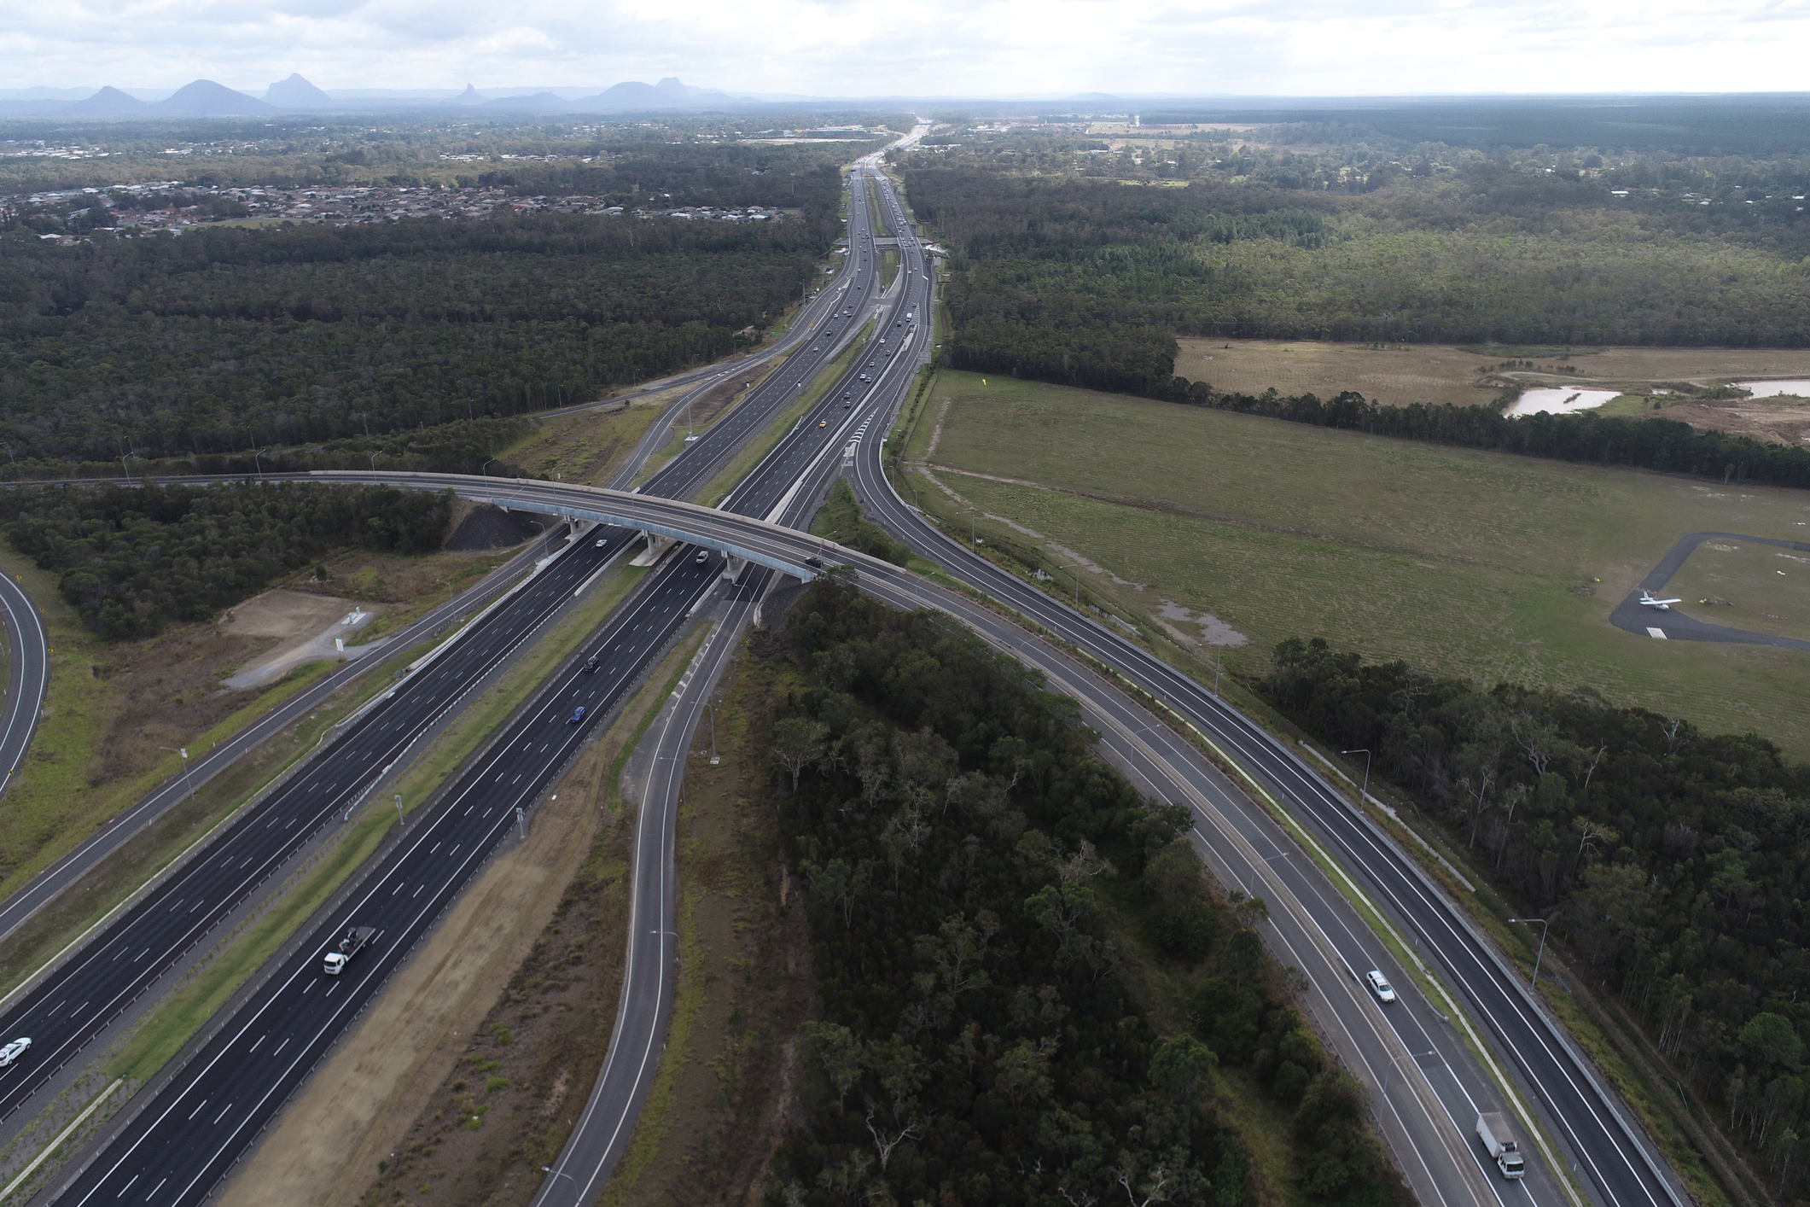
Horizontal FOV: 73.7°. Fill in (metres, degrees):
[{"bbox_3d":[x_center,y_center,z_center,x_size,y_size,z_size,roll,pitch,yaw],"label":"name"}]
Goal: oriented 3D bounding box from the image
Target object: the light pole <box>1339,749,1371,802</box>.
[{"bbox_3d":[78.217,31.369,209.995,5.520,12.100,0.350,-6,24,-12],"label":"light pole"}]

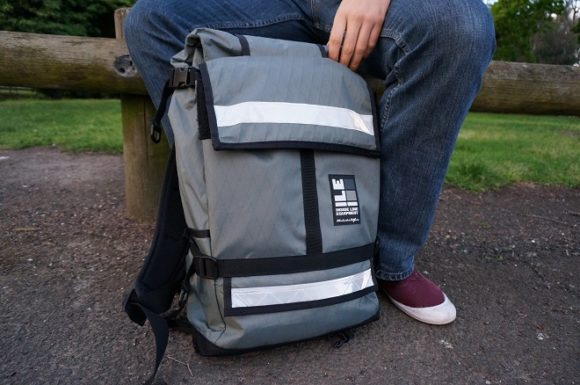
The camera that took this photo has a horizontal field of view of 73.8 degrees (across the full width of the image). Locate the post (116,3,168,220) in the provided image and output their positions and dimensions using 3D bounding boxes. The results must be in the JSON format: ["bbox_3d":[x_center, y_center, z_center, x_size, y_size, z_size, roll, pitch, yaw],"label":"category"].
[{"bbox_3d":[-0.420,-0.215,1.143,0.145,0.600,0.145,4,16,3],"label":"post"}]

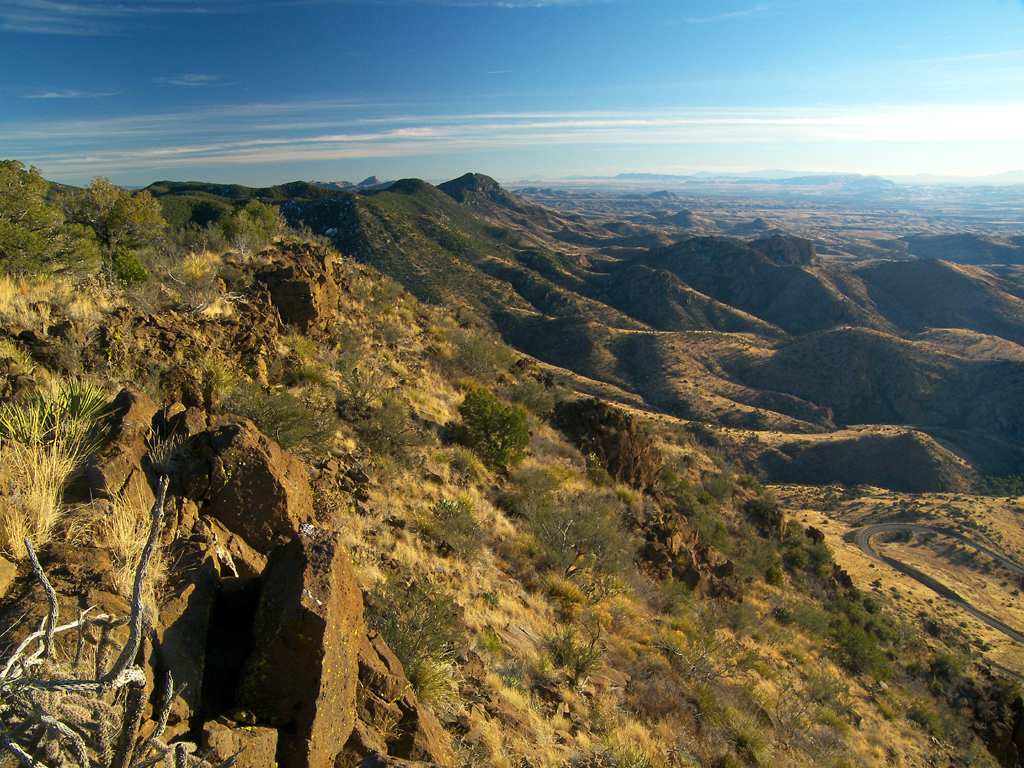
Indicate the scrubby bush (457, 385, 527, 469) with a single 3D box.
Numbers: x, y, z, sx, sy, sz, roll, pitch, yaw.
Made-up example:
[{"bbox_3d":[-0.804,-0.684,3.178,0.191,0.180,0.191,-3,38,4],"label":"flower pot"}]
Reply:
[{"bbox_3d":[-0.635,1.379,22.000,2.220,2.660,2.070,0,17,-2],"label":"scrubby bush"}]

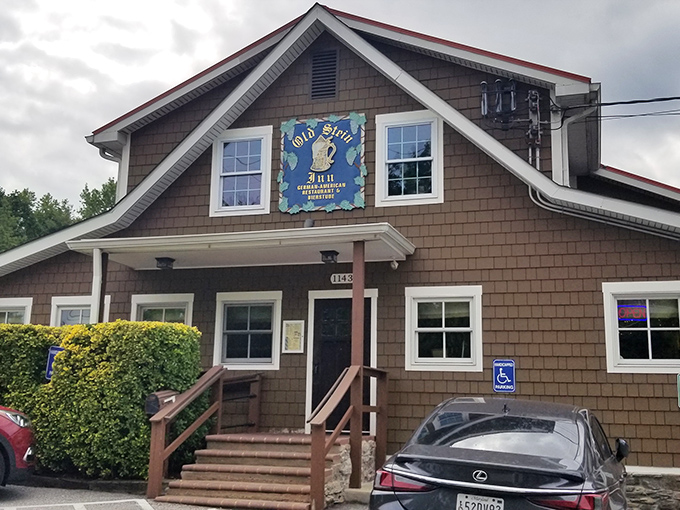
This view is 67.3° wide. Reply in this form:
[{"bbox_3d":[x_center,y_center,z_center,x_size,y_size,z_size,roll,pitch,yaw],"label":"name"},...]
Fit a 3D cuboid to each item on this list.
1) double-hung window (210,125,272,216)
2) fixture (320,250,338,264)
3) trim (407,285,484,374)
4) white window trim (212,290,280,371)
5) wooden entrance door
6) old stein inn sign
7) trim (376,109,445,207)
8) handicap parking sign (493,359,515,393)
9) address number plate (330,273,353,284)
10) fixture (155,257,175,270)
[{"bbox_3d":[-1.777,-1.505,9.317,1.156,1.658,0.110,-2,-11,12],"label":"double-hung window"},{"bbox_3d":[-0.150,0.035,7.671,0.235,0.150,0.235,-2,-11,12],"label":"fixture"},{"bbox_3d":[1.639,1.165,8.078,1.191,1.320,0.110,-2,-11,12],"label":"trim"},{"bbox_3d":[-1.554,1.295,8.730,1.177,1.307,0.110,-2,-11,12],"label":"white window trim"},{"bbox_3d":[0.041,1.786,8.354,0.947,2.138,0.080,-2,-11,12],"label":"wooden entrance door"},{"bbox_3d":[-0.297,-1.591,8.952,1.544,1.758,0.080,-2,-11,12],"label":"old stein inn sign"},{"bbox_3d":[1.182,-1.636,8.714,1.128,1.656,0.110,-2,-11,12],"label":"trim"},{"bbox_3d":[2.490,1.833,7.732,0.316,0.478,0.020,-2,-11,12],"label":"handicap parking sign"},{"bbox_3d":[0.066,0.403,8.527,0.437,0.177,0.030,-2,-11,12],"label":"address number plate"},{"bbox_3d":[-2.809,0.141,8.214,0.230,0.150,0.230,-2,-11,12],"label":"fixture"}]

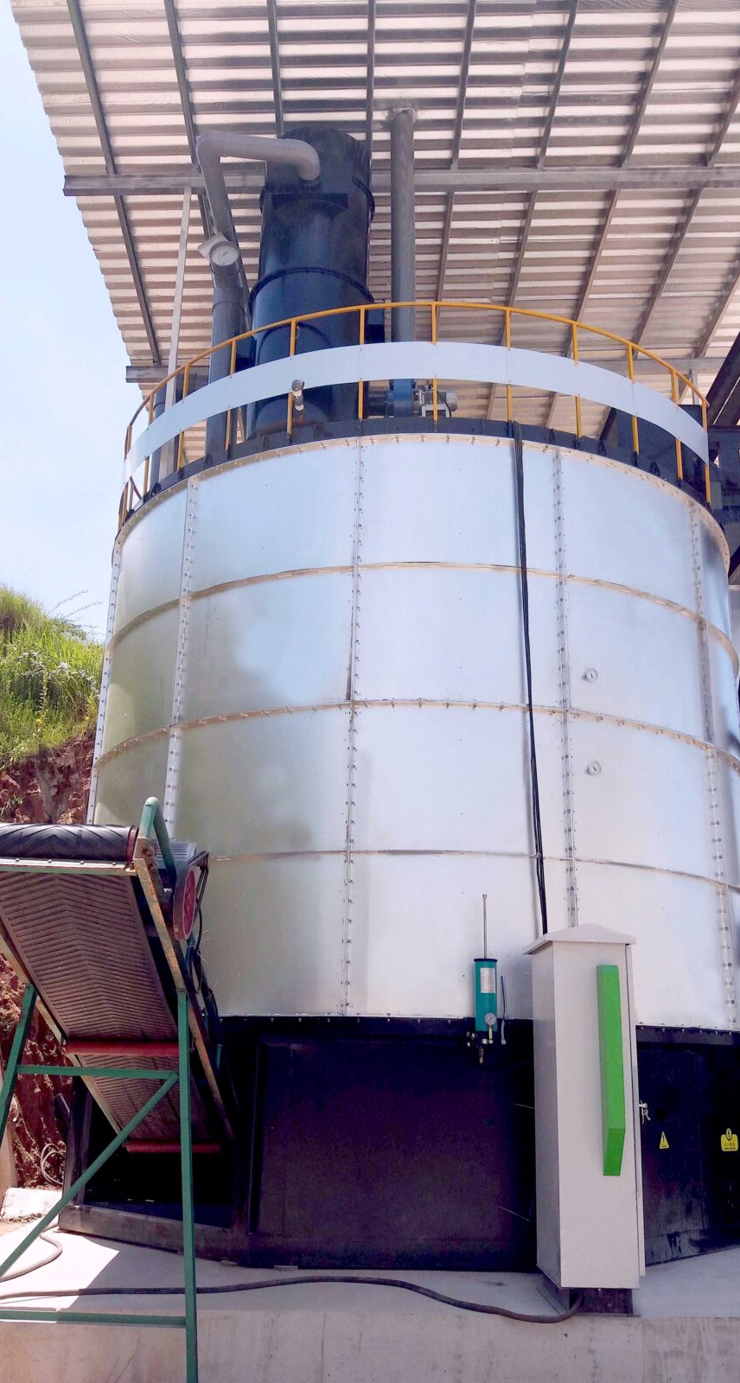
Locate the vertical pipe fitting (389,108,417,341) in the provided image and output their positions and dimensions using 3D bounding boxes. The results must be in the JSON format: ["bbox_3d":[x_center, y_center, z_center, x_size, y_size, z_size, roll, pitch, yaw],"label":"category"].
[{"bbox_3d":[0.283,-3.939,9.592,0.204,2.666,0.204,1,-18,0],"label":"vertical pipe fitting"}]

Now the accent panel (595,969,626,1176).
[{"bbox_3d":[1.286,2.004,5.956,0.085,1.073,0.123,2,-18,-1],"label":"accent panel"}]

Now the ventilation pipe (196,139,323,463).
[{"bbox_3d":[-0.938,-3.177,9.111,1.029,2.569,0.949,1,-18,0],"label":"ventilation pipe"}]

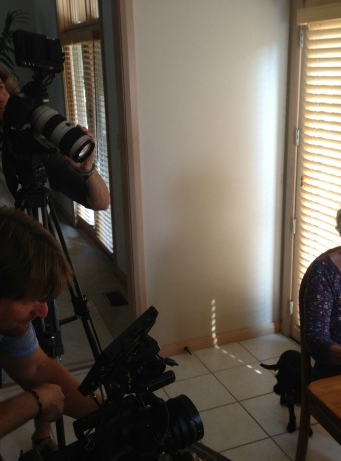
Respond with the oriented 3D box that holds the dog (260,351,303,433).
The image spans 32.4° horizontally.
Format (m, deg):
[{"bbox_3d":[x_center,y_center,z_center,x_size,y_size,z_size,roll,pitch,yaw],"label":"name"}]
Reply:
[{"bbox_3d":[0.592,0.759,2.816,0.200,0.320,0.390,-1,17,1],"label":"dog"}]

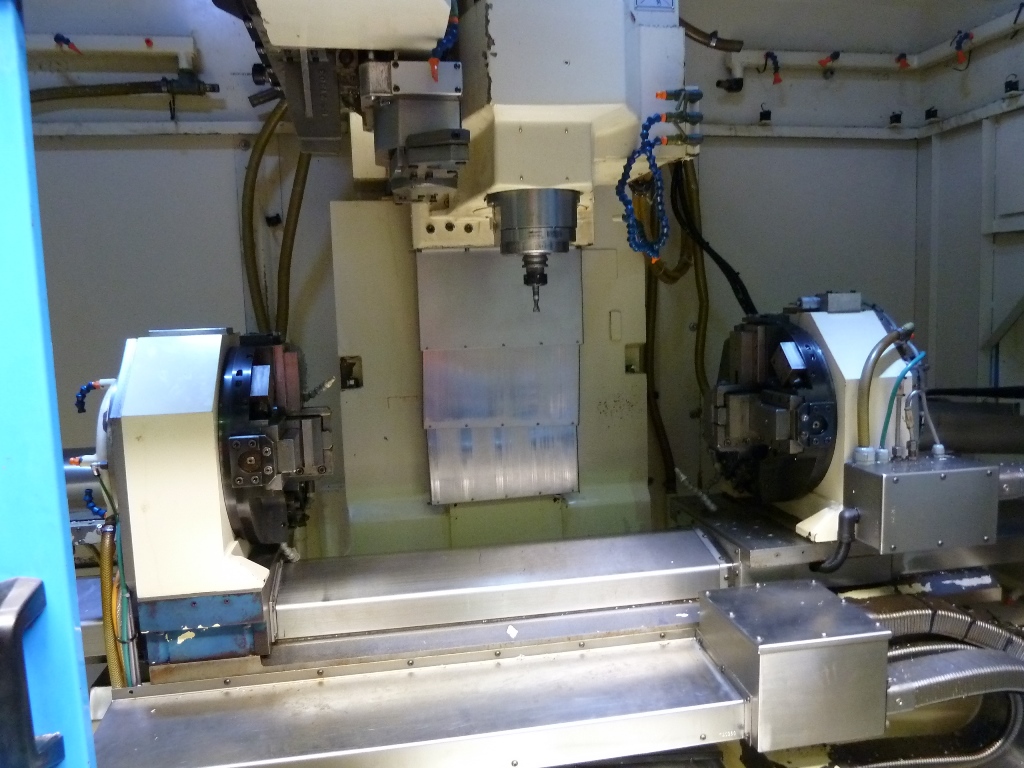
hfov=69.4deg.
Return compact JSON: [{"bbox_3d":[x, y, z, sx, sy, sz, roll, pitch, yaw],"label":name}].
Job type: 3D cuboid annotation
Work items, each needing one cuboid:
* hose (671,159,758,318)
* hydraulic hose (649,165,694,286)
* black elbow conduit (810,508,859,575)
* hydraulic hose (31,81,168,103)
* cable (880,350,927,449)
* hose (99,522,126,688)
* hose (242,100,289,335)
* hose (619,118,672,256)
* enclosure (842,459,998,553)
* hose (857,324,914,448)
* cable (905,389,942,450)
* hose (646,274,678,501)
[{"bbox_3d":[0.581,-0.436,2.143,0.230,0.478,0.144,-3,6,-9],"label":"hose"},{"bbox_3d":[0.477,-0.491,2.213,0.178,0.349,0.114,-3,6,-9],"label":"hydraulic hose"},{"bbox_3d":[0.713,0.342,1.627,0.173,0.116,0.106,-3,6,-9],"label":"black elbow conduit"},{"bbox_3d":[-1.280,-0.910,2.297,0.387,0.069,0.036,-3,6,-9],"label":"hydraulic hose"},{"bbox_3d":[0.929,0.039,1.752,0.169,0.218,0.080,-3,6,-9],"label":"cable"},{"bbox_3d":[-0.834,0.460,1.538,0.036,0.351,0.050,-3,6,-9],"label":"hose"},{"bbox_3d":[-0.729,-0.499,2.224,0.170,0.674,0.132,-3,6,-9],"label":"hose"},{"bbox_3d":[0.330,-0.500,1.872,0.132,0.370,0.120,-3,6,-9],"label":"hose"},{"bbox_3d":[0.927,0.267,1.687,0.283,0.177,0.139,-3,6,-9],"label":"enclosure"},{"bbox_3d":[0.888,-0.002,1.747,0.221,0.279,0.126,-3,6,-9],"label":"hose"},{"bbox_3d":[0.967,0.087,1.735,0.095,0.151,0.035,-3,6,-9],"label":"cable"},{"bbox_3d":[0.534,-0.009,2.644,0.108,0.835,0.074,-3,6,-9],"label":"hose"}]

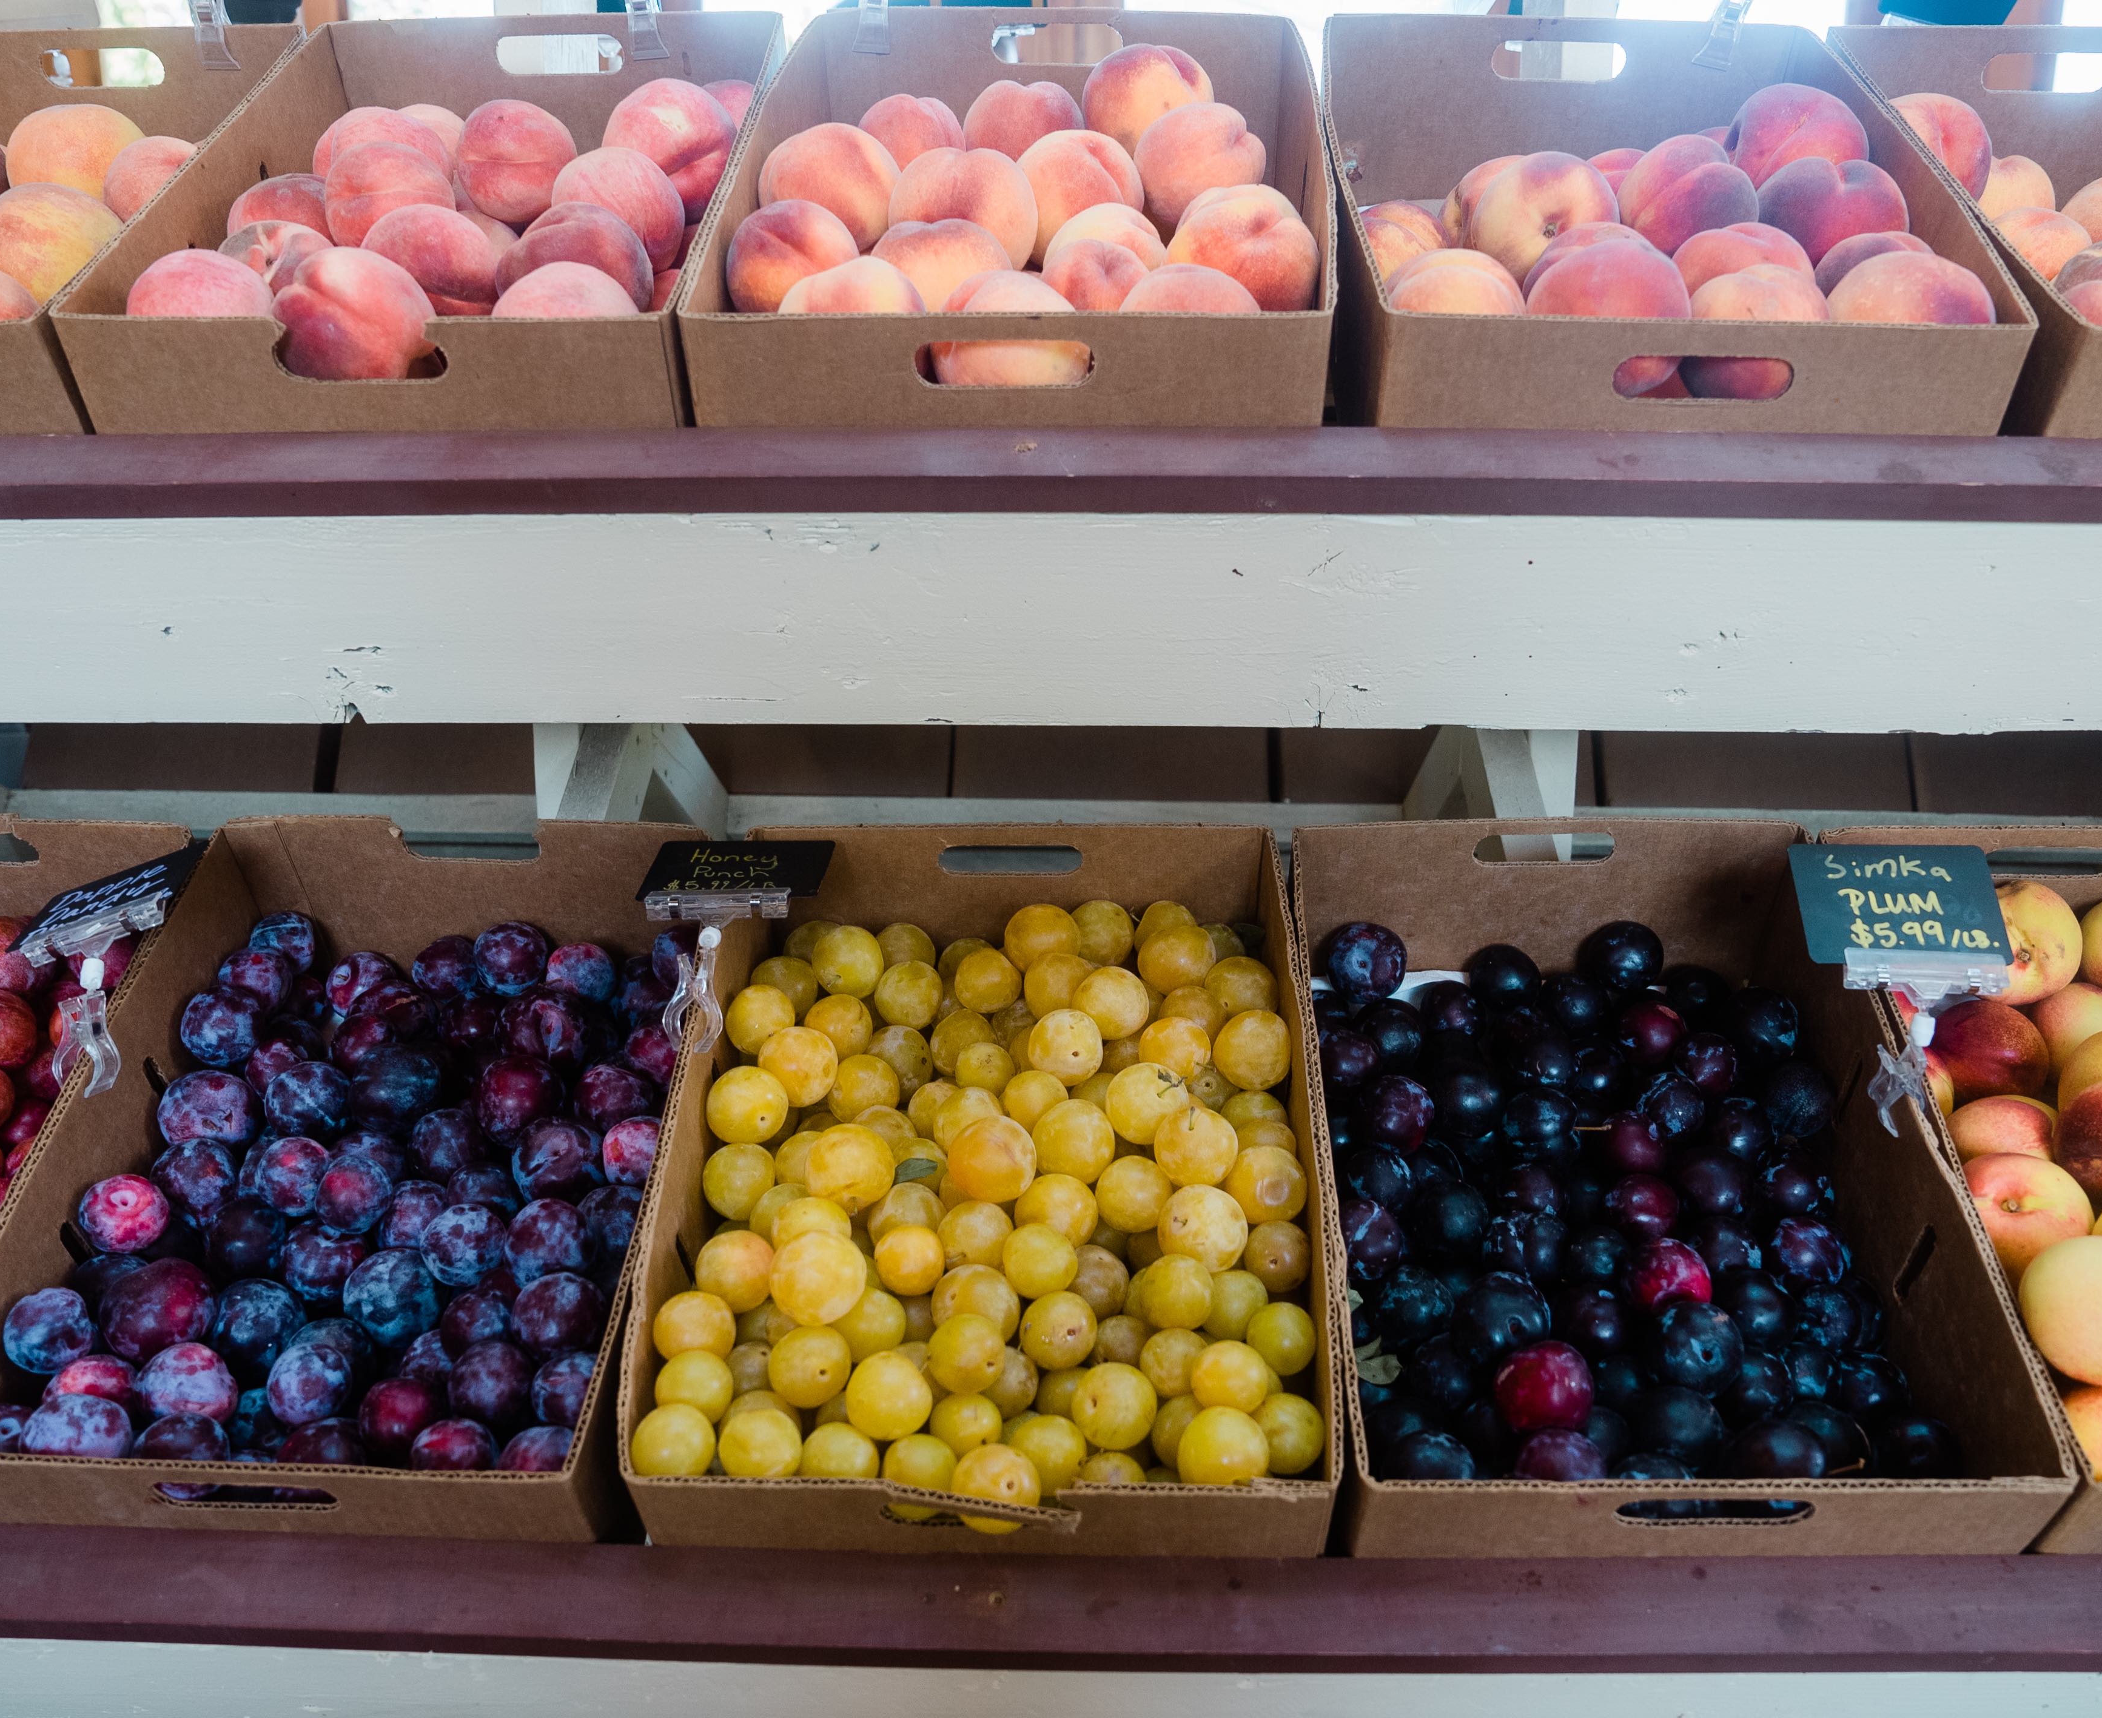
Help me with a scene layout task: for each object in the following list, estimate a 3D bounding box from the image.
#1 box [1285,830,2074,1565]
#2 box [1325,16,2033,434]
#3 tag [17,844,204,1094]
[{"bbox_3d":[0.294,0.170,0.925,0.304,0.126,0.405,0,45,2],"label":"box"},{"bbox_3d":[0.322,-0.351,0.997,0.304,0.126,0.405,2,44,3],"label":"box"},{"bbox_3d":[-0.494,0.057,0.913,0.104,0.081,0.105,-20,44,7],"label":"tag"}]

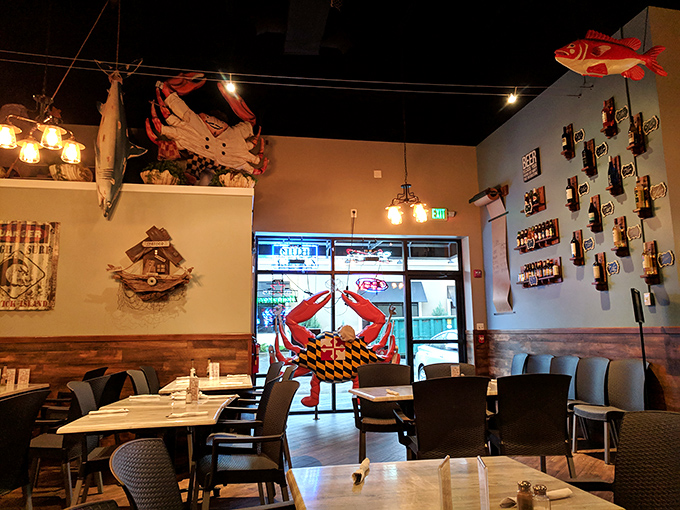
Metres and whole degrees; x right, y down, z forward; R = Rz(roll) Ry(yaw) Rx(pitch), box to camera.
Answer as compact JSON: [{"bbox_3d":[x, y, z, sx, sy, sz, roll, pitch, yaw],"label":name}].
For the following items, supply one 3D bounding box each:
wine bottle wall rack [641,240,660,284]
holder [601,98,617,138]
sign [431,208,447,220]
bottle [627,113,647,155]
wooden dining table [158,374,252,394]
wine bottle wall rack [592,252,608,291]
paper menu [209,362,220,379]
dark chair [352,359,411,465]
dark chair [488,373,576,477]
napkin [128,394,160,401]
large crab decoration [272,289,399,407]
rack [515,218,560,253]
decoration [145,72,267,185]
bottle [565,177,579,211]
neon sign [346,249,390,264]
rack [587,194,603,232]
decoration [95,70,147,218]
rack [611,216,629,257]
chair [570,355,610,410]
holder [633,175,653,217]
[{"bbox_3d":[2.888,0.080,4.799,0.098,0.410,0.145,1,-9,-10],"label":"wine bottle wall rack"},{"bbox_3d":[2.802,-1.436,5.372,0.098,0.415,0.145,1,-9,-10],"label":"holder"},{"bbox_3d":[1.635,-0.670,8.367,0.270,0.205,0.050,1,-9,-10],"label":"sign"},{"bbox_3d":[2.914,-1.184,5.037,0.118,0.420,0.120,1,-9,-10],"label":"bottle"},{"bbox_3d":[-1.238,1.608,4.911,0.765,0.750,1.240,1,-9,-10],"label":"wooden dining table"},{"bbox_3d":[2.869,0.185,5.650,0.105,0.420,0.125,1,-9,-10],"label":"wine bottle wall rack"},{"bbox_3d":[-1.282,1.191,5.229,0.102,0.162,0.030,1,-9,-10],"label":"paper menu"},{"bbox_3d":[0.428,1.463,4.579,0.580,0.900,0.600,0,-9,-7],"label":"dark chair"},{"bbox_3d":[1.272,1.278,3.565,0.580,0.917,0.600,1,-9,-10],"label":"dark chair"},{"bbox_3d":[-1.352,0.980,3.553,0.210,0.038,0.045,1,-9,-11],"label":"napkin"},{"bbox_3d":[-0.052,1.331,7.409,1.860,1.700,0.300,1,-9,-10],"label":"large crab decoration"},{"bbox_3d":[2.643,-0.231,6.923,0.120,0.320,0.970,1,-9,-10],"label":"rack"},{"bbox_3d":[-1.646,-1.510,6.414,1.470,1.480,0.500,1,-9,-10],"label":"decoration"},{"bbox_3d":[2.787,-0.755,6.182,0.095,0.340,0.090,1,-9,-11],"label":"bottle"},{"bbox_3d":[0.454,0.023,8.100,0.730,0.270,0.090,1,-9,-10],"label":"neon sign"},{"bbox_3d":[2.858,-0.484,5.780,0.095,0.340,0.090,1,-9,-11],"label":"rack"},{"bbox_3d":[-2.427,-1.276,5.662,0.550,1.750,0.350,1,-9,-10],"label":"decoration"},{"bbox_3d":[2.821,-0.177,5.183,0.098,0.415,0.145,1,-9,-10],"label":"rack"},{"bbox_3d":[2.480,1.542,5.395,0.570,0.907,0.525,1,-9,-10],"label":"chair"},{"bbox_3d":[3.010,-0.581,5.066,0.130,0.430,0.120,1,-9,-11],"label":"holder"}]

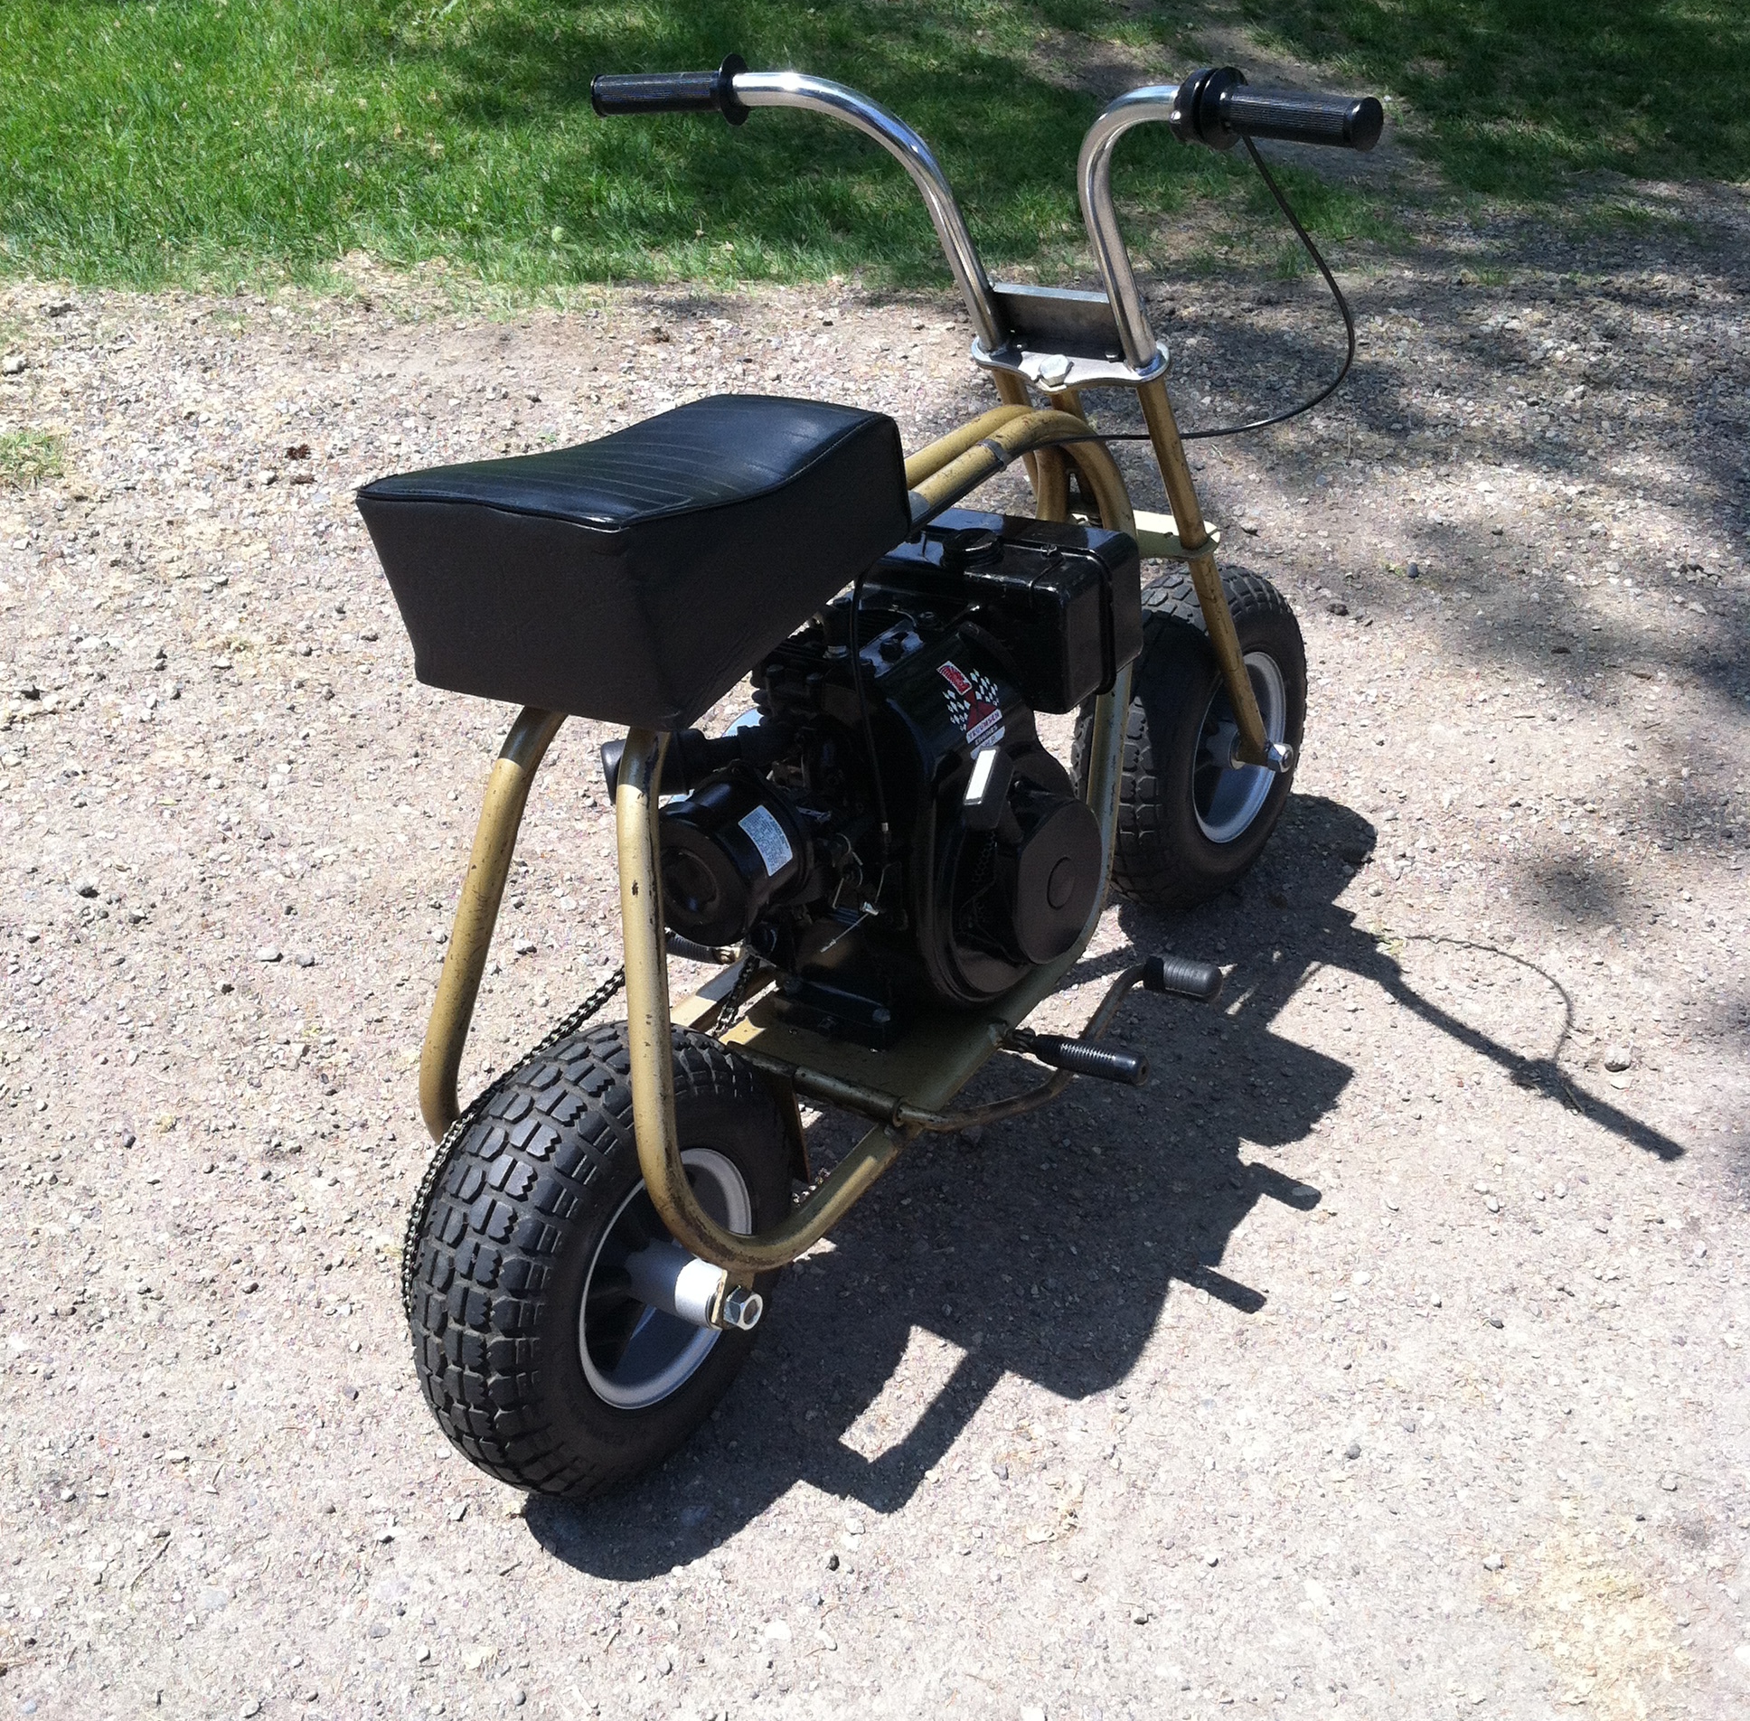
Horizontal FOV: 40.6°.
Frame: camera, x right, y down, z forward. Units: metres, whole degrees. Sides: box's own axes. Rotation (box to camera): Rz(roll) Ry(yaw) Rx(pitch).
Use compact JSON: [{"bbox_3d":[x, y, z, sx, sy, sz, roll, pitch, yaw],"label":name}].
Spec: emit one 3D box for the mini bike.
[{"bbox_3d":[0.029,-0.139,1.721,0.632,0.800,1.127,15,36,31],"label":"mini bike"}]

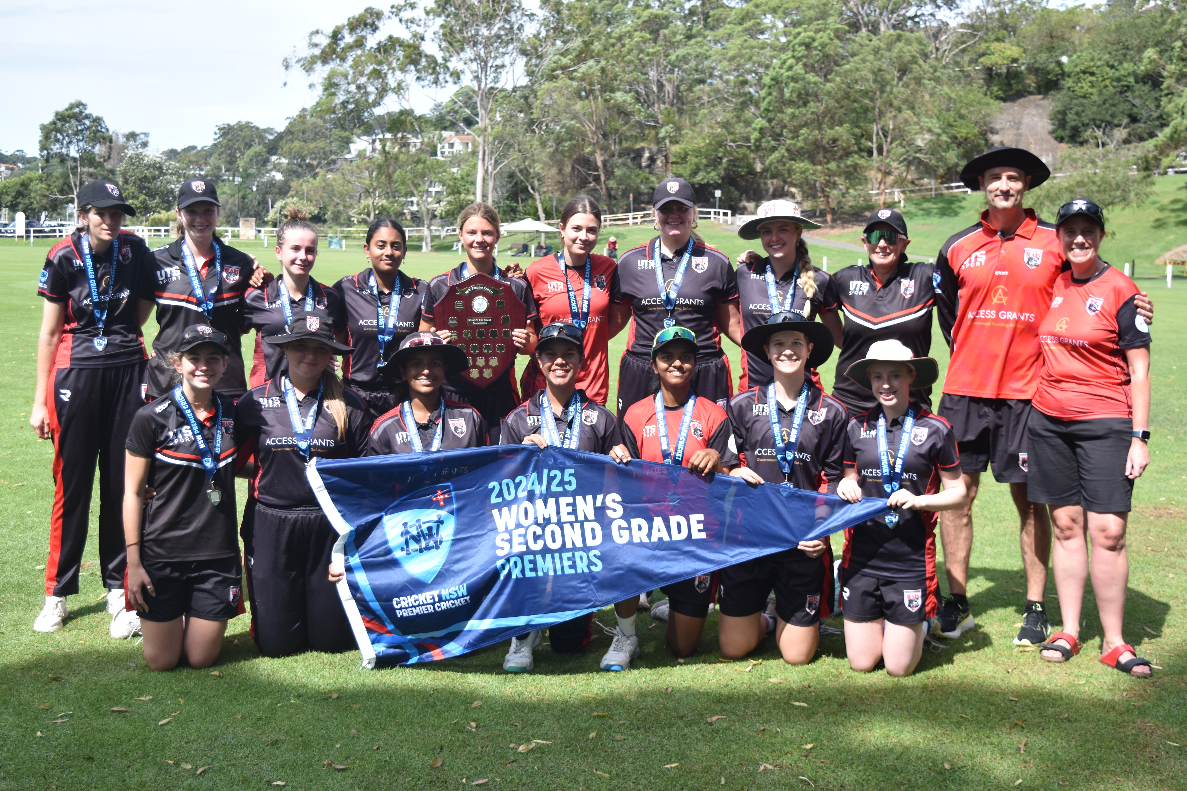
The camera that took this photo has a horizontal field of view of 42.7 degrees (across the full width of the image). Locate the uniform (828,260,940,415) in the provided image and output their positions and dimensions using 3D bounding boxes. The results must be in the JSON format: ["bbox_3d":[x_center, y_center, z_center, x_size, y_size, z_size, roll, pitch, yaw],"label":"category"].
[{"bbox_3d":[1.160,-0.220,6.087,0.450,0.630,0.270,2,7,17],"label":"uniform"}]

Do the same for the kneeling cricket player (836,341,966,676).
[{"bbox_3d":[1.130,0.383,5.590,0.430,1.150,0.580,2,7,13],"label":"kneeling cricket player"}]

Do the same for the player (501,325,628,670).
[{"bbox_3d":[-0.119,0.348,5.637,0.440,1.200,0.700,0,7,-2],"label":"player"}]

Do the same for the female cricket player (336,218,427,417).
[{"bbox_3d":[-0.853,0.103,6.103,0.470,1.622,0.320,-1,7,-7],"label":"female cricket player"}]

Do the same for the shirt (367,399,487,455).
[{"bbox_3d":[-0.621,0.330,5.625,0.430,0.615,0.280,0,7,-5],"label":"shirt"}]

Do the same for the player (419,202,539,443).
[{"bbox_3d":[-0.463,0.073,6.079,0.500,1.687,0.420,0,7,-3],"label":"player"}]

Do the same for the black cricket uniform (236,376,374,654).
[{"bbox_3d":[-1.103,0.430,5.789,0.500,1.046,0.500,-1,7,-9],"label":"black cricket uniform"}]

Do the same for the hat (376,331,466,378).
[{"bbox_3d":[-0.633,-0.148,5.641,0.330,0.140,0.350,0,-2,-3],"label":"hat"}]

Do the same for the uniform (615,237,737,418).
[{"bbox_3d":[0.339,0.102,6.133,0.510,1.457,0.330,0,7,3],"label":"uniform"}]

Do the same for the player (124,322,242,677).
[{"bbox_3d":[-1.521,0.346,5.607,0.390,1.200,0.560,-2,7,-16],"label":"player"}]

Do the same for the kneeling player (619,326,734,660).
[{"bbox_3d":[0.305,0.345,5.708,0.480,1.233,0.660,1,7,6],"label":"kneeling player"}]

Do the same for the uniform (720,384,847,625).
[{"bbox_3d":[0.717,0.399,5.705,0.470,0.894,0.360,1,7,7],"label":"uniform"}]

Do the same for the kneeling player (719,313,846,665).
[{"bbox_3d":[0.707,0.328,5.705,0.440,1.230,0.580,1,7,9],"label":"kneeling player"}]

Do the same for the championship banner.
[{"bbox_3d":[0.021,0.559,5.339,2.000,0.750,0.200,0,7,2],"label":"championship banner"}]

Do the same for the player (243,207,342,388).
[{"bbox_3d":[-1.210,0.082,6.100,0.450,1.666,0.330,-1,7,-13],"label":"player"}]

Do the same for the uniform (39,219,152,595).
[{"bbox_3d":[-1.952,0.083,5.949,0.400,1.440,0.280,-3,7,-23],"label":"uniform"}]

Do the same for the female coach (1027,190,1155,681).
[{"bbox_3d":[1.821,0.130,5.573,0.460,1.692,0.330,3,7,22],"label":"female coach"}]

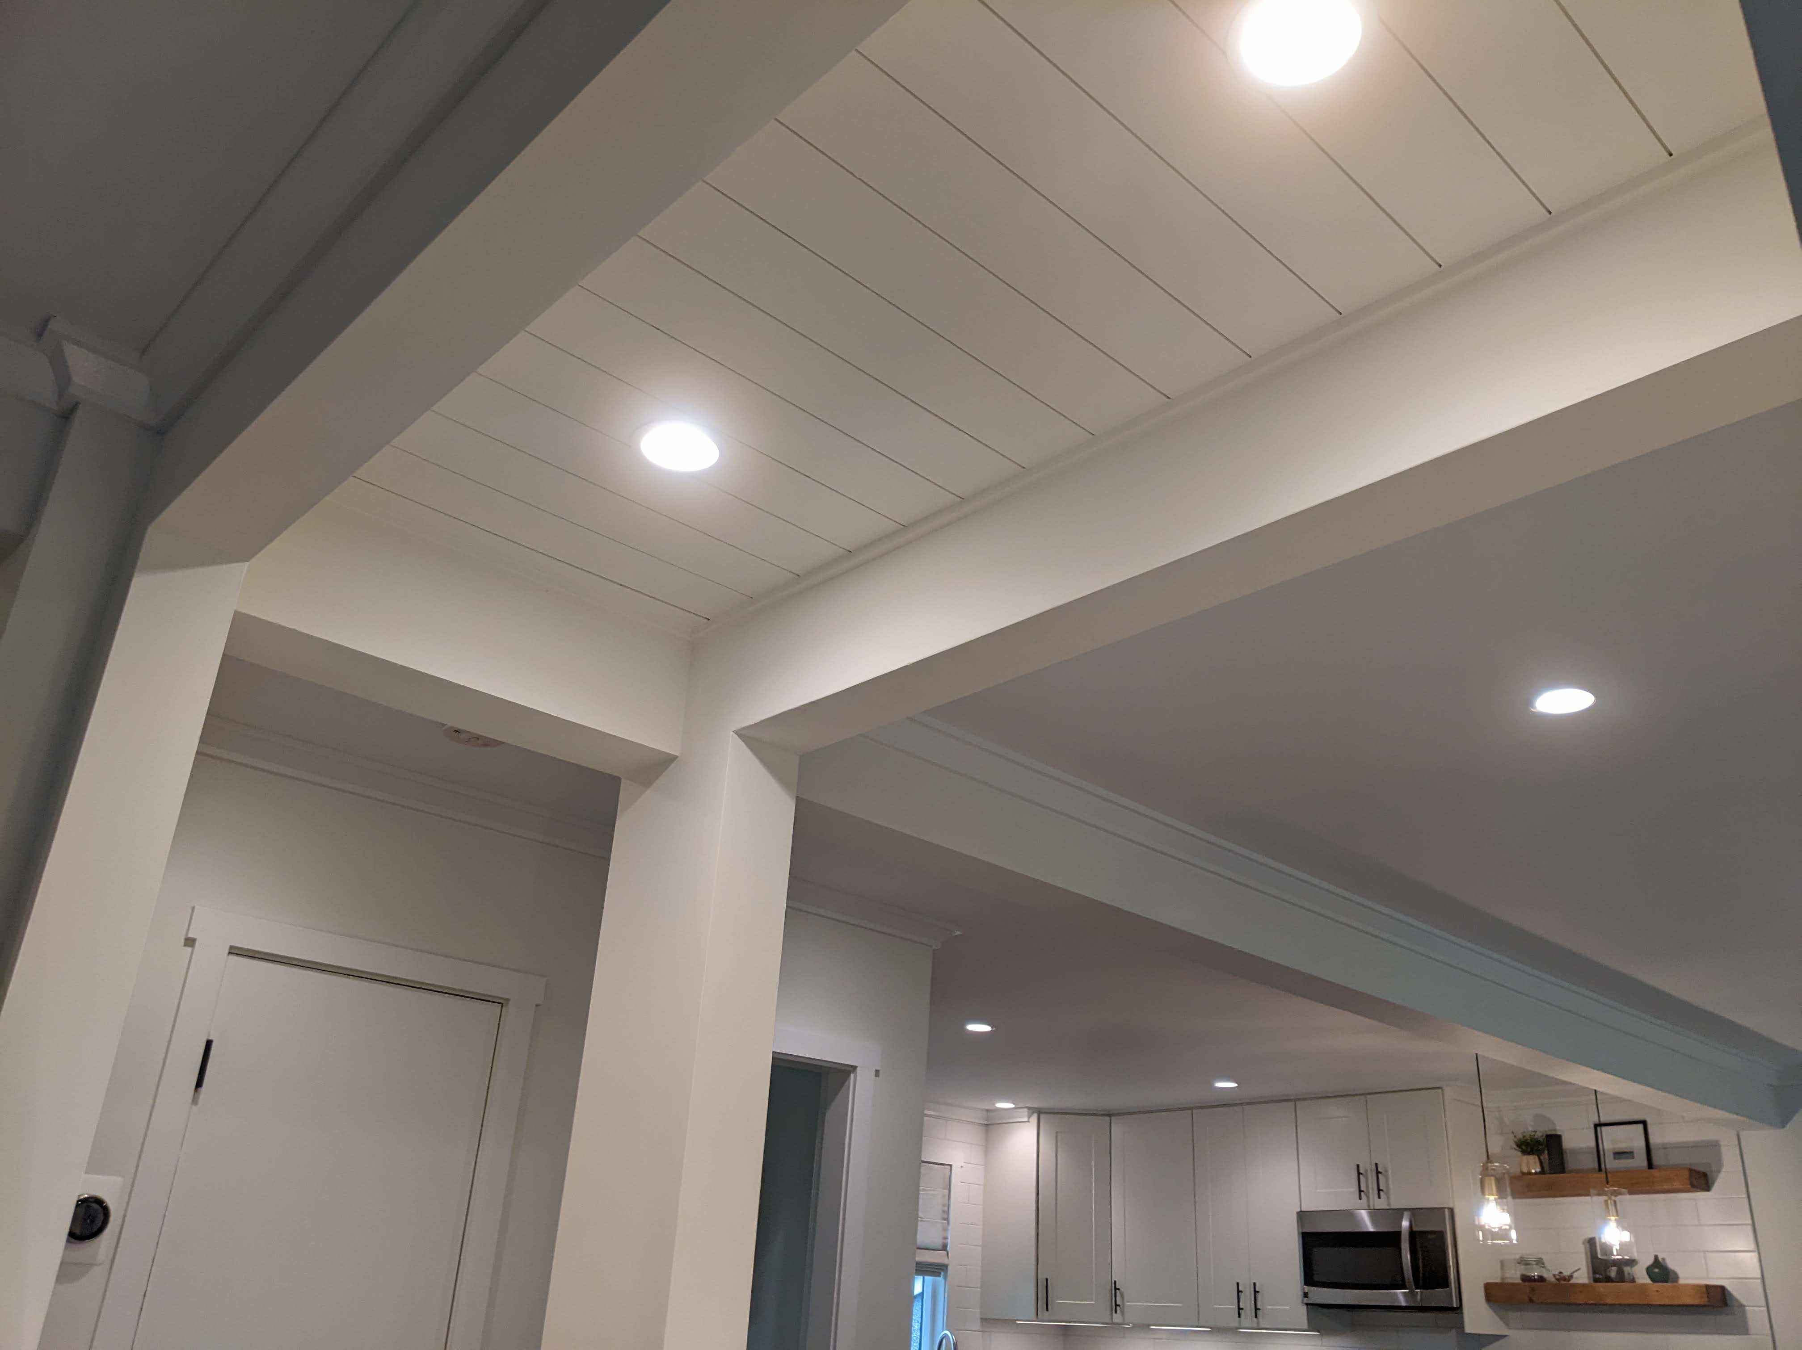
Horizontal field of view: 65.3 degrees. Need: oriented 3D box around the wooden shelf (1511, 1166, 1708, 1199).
[{"bbox_3d":[2.989,2.215,6.126,0.200,0.080,0.917,23,-31,-38],"label":"wooden shelf"}]

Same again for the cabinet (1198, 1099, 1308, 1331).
[{"bbox_3d":[1.853,2.720,7.058,0.390,1.027,0.608,23,-31,-38],"label":"cabinet"}]

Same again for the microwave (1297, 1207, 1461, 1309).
[{"bbox_3d":[2.299,2.713,6.490,0.425,0.422,0.763,23,-31,-38],"label":"microwave"}]

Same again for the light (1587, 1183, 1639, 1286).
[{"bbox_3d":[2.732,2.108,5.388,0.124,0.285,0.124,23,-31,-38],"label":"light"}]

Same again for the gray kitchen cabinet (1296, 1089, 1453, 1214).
[{"bbox_3d":[2.340,2.294,6.698,0.390,0.508,0.766,23,-31,-38],"label":"gray kitchen cabinet"}]

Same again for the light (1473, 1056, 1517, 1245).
[{"bbox_3d":[2.025,1.612,4.865,0.124,0.669,0.124,23,-31,-38],"label":"light"}]

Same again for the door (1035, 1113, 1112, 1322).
[{"bbox_3d":[0.923,2.865,7.454,0.400,1.010,0.025,2,-24,3],"label":"door"}]

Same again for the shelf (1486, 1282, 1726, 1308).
[{"bbox_3d":[2.963,2.625,5.951,0.200,0.076,0.912,23,-31,-38],"label":"shelf"}]

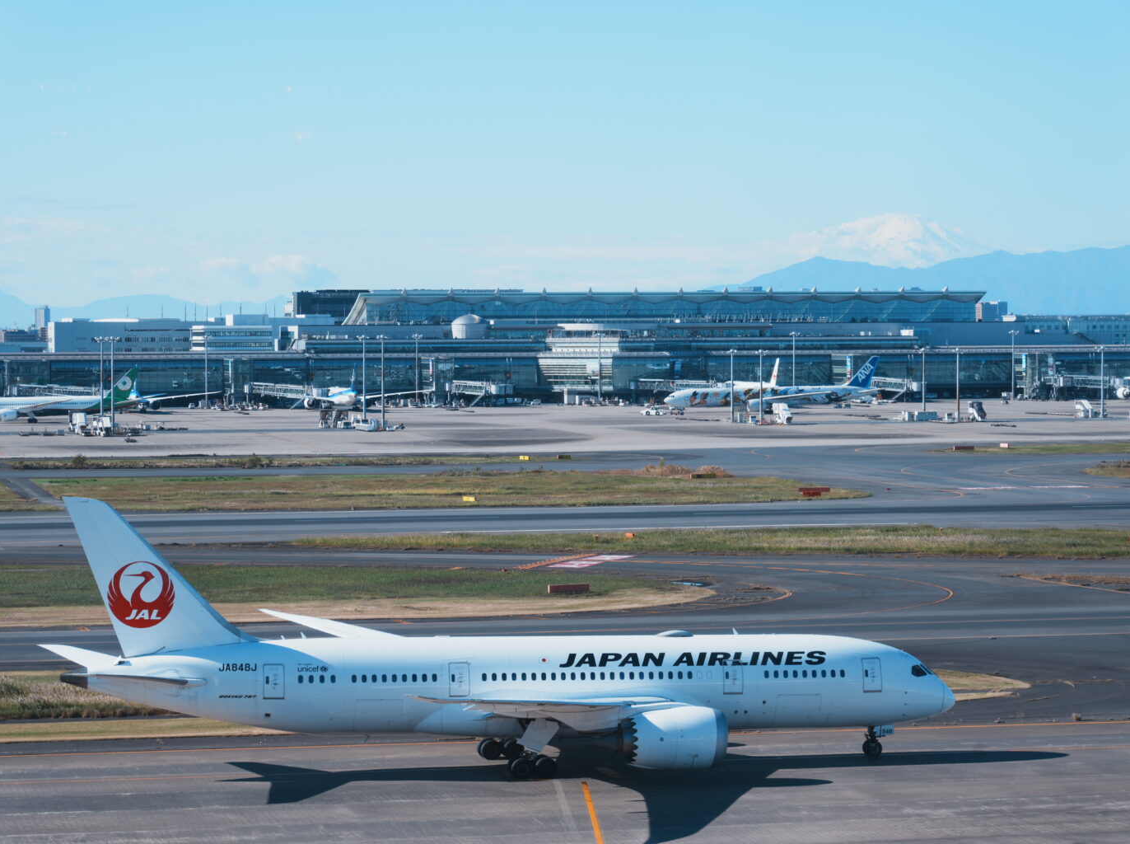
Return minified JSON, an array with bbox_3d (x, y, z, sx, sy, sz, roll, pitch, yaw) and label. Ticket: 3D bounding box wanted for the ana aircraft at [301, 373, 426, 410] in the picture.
[{"bbox_3d":[-78.930,-12.320,1233.090,60.100,17.000,62.800,-1,2,-11],"label":"ana aircraft"}]

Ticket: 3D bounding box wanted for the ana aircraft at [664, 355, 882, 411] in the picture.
[{"bbox_3d":[68.300,-11.830,1151.110,73.900,18.600,64.800,0,2,-12],"label":"ana aircraft"}]

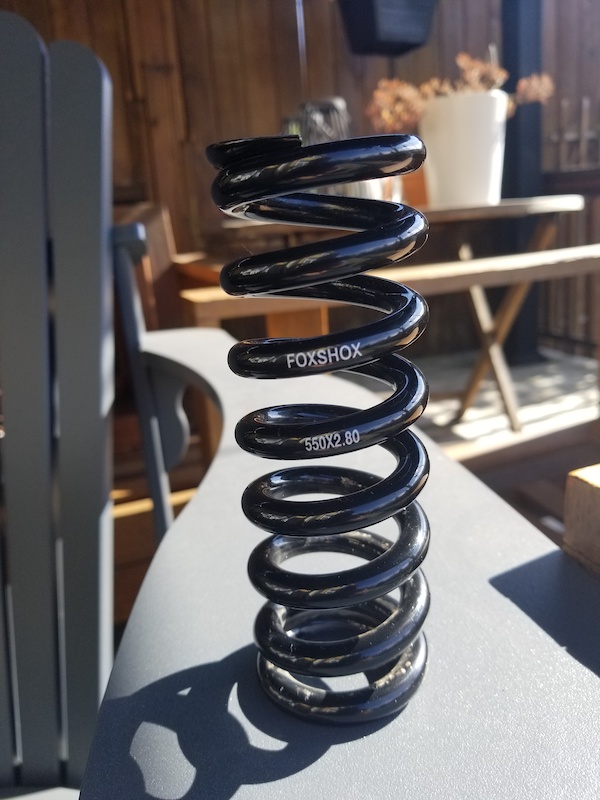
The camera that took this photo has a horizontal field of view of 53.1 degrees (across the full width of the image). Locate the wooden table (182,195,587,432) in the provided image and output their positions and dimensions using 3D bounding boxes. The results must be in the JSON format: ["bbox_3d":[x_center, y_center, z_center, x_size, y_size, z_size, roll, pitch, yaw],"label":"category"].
[{"bbox_3d":[0.245,-0.187,1.743,0.962,0.679,0.462,-10,19,-20],"label":"wooden table"}]

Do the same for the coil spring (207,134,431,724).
[{"bbox_3d":[0.009,0.011,0.167,0.053,0.152,0.053,-3,17,3],"label":"coil spring"}]

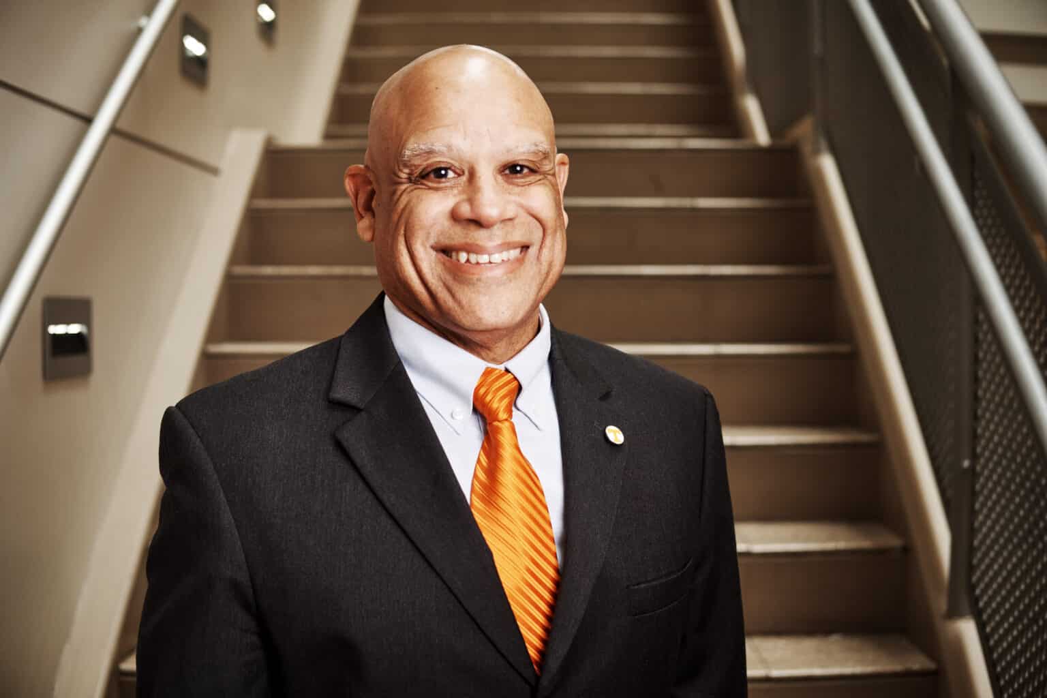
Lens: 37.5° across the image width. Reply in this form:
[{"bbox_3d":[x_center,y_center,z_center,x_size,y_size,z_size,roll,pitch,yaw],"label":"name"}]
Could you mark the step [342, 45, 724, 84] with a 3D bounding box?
[{"bbox_3d":[0.037,-1.106,6.219,1.505,0.187,0.282,0,2,0],"label":"step"}]

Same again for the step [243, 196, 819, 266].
[{"bbox_3d":[0.020,-0.307,4.183,1.505,0.187,0.282,0,2,0],"label":"step"}]

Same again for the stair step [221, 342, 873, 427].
[{"bbox_3d":[0.016,0.081,3.659,1.505,0.187,0.282,0,2,0],"label":"stair step"}]

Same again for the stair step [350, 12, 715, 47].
[{"bbox_3d":[0.039,-1.297,6.481,1.505,0.187,0.282,0,2,0],"label":"stair step"}]

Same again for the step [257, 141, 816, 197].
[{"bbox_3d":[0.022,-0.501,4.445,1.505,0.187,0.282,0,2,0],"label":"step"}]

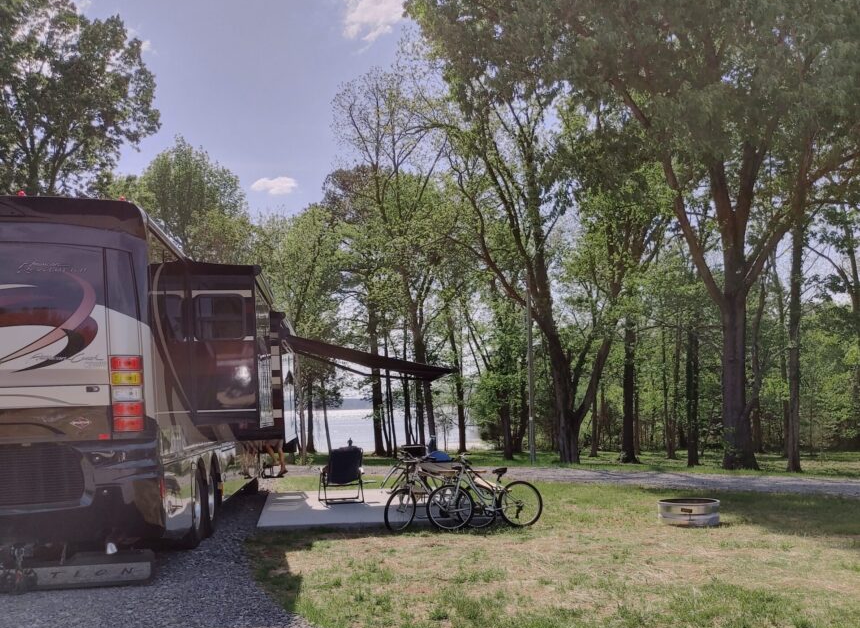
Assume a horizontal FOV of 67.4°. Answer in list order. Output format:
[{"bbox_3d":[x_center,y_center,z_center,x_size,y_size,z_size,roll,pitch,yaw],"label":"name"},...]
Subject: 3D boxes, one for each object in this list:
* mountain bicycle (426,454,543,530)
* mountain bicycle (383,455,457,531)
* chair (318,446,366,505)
[{"bbox_3d":[0.824,2.640,9.575,1.730,1.050,0.600,1,-8,-10],"label":"mountain bicycle"},{"bbox_3d":[0.158,2.690,9.623,1.750,1.030,0.600,1,-8,-10],"label":"mountain bicycle"},{"bbox_3d":[-1.550,2.823,11.368,0.680,0.960,0.660,2,-9,-17],"label":"chair"}]

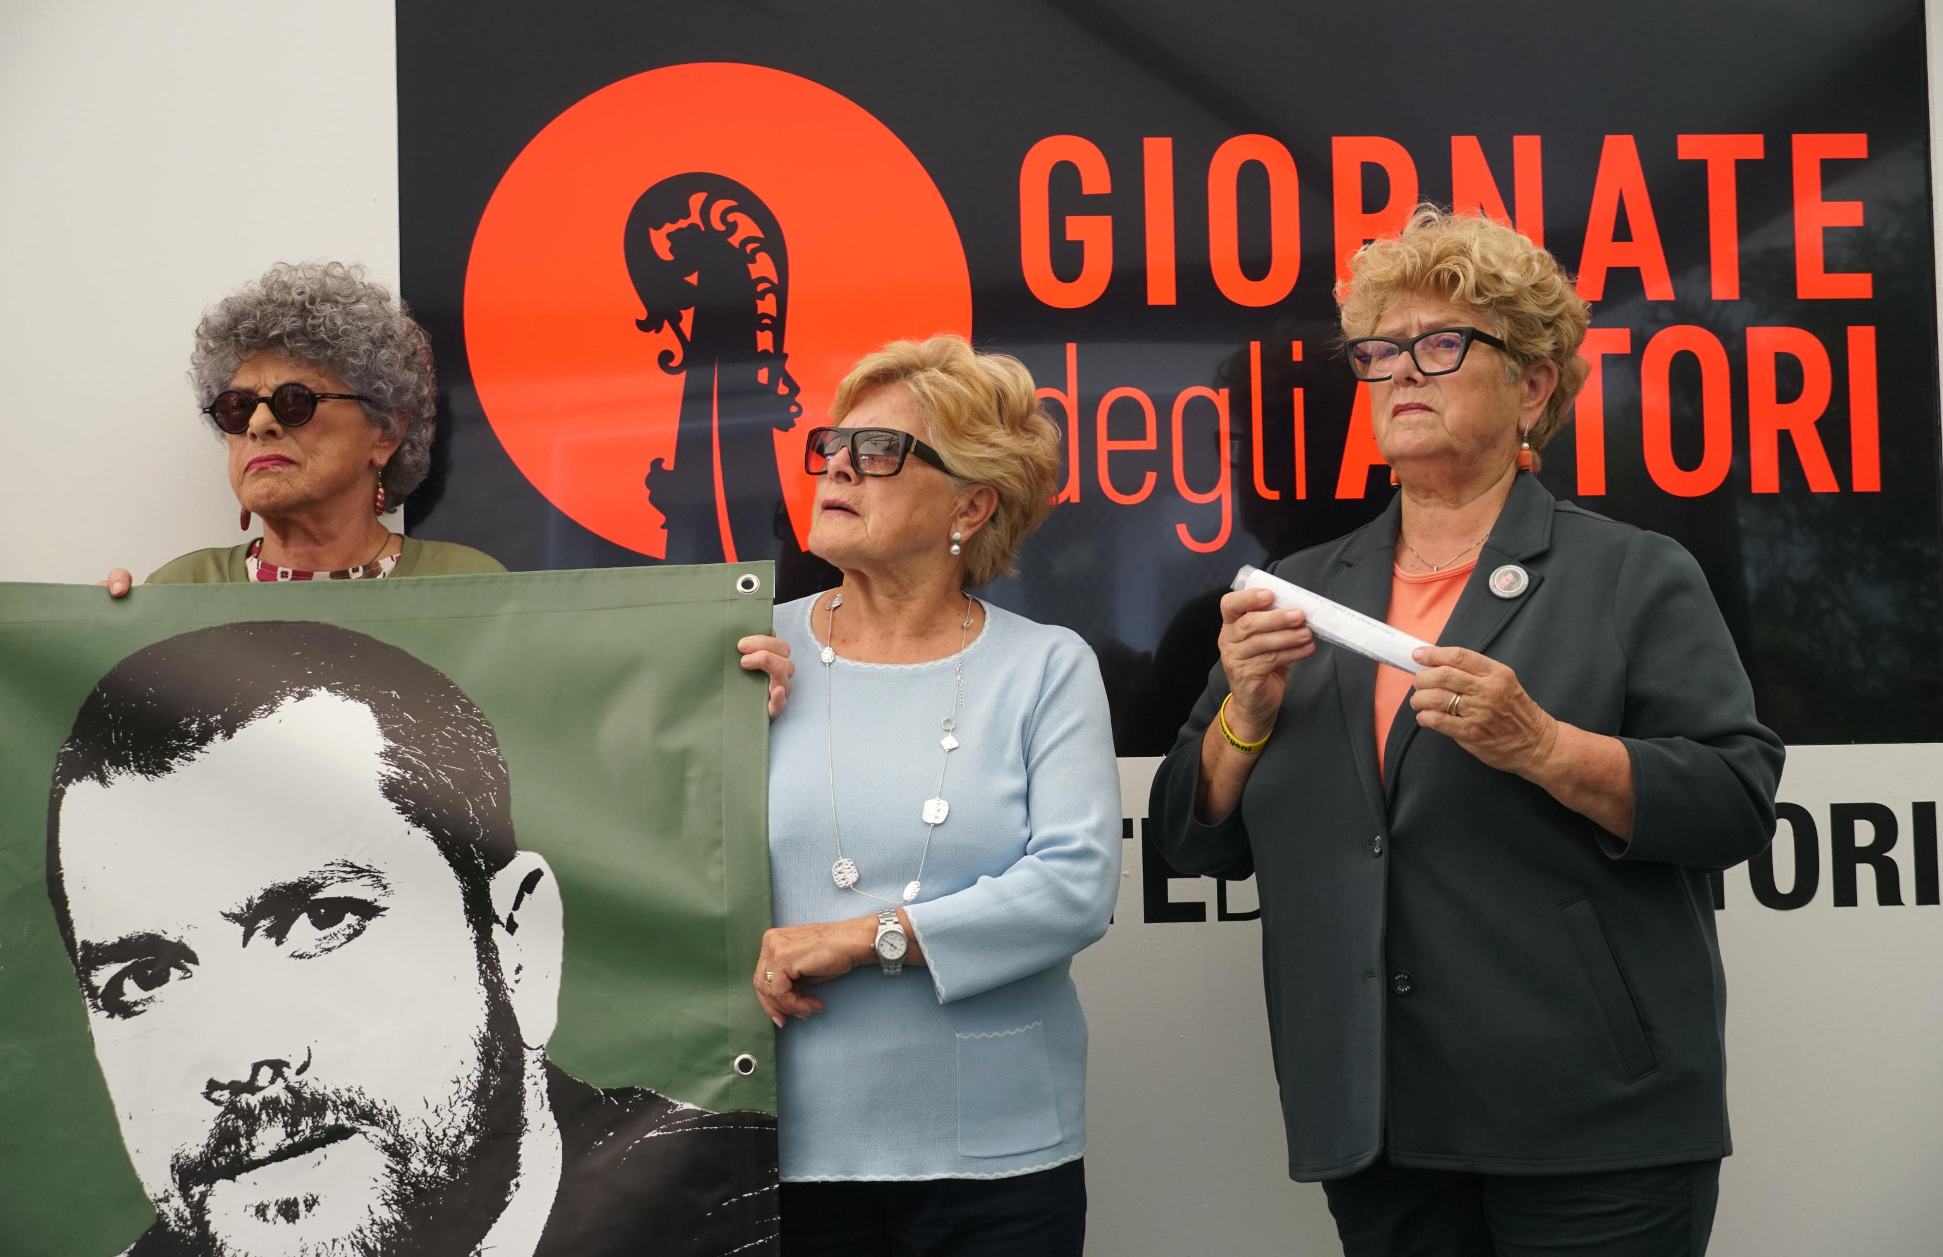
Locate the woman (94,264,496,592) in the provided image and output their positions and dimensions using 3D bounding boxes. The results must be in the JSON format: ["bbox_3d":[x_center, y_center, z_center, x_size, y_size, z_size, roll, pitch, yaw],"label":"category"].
[{"bbox_3d":[-0.625,0.445,3.630,0.500,1.610,0.380,-2,-3,4],"label":"woman"}]

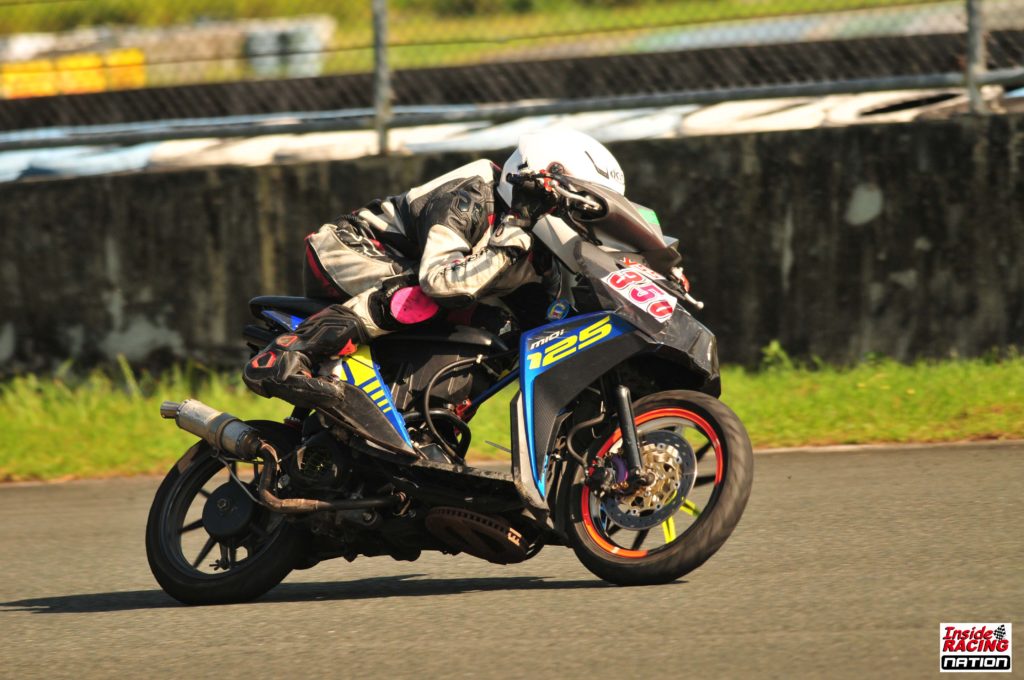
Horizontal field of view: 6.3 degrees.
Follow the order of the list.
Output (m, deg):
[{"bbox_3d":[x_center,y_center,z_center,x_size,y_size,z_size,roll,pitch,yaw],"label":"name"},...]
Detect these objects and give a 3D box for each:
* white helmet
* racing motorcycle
[{"bbox_3d":[0.118,-0.376,22.669,0.330,0.260,0.255,20,-4,22],"label":"white helmet"},{"bbox_3d":[-0.107,0.158,22.471,1.780,1.020,0.670,-4,-29,36],"label":"racing motorcycle"}]

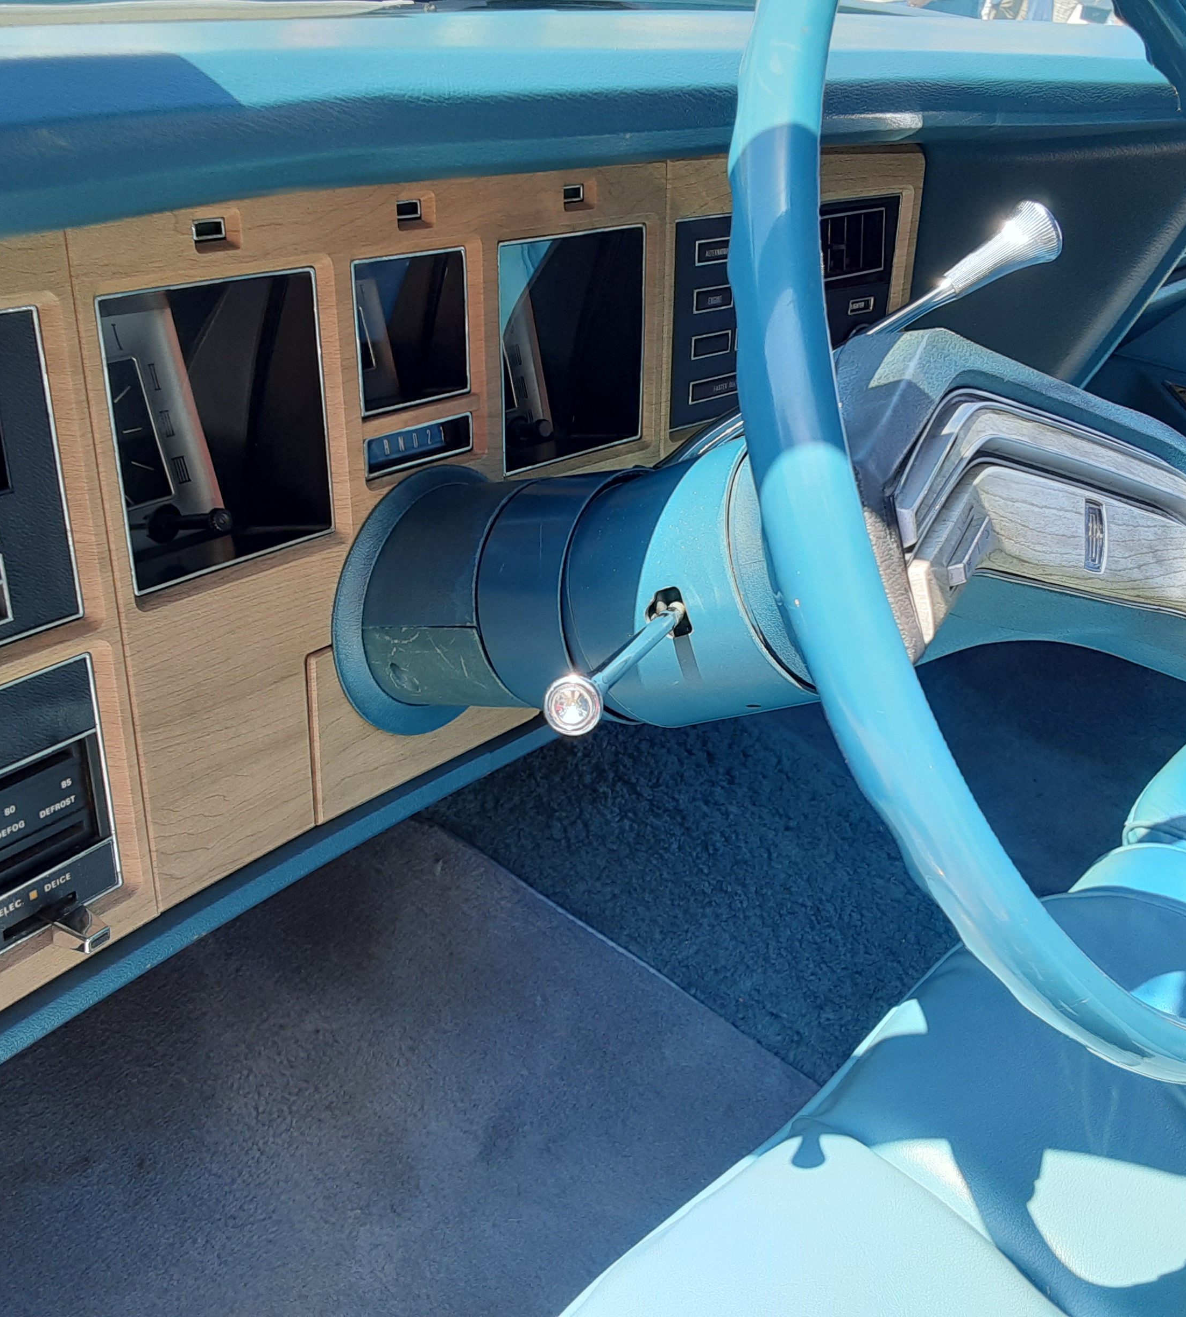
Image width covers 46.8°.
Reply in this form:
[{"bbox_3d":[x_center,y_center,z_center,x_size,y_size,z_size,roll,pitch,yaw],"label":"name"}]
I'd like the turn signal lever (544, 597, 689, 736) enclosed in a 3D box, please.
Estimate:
[{"bbox_3d":[0.013,-0.002,0.459,0.020,0.020,0.128,6,16,16],"label":"turn signal lever"}]

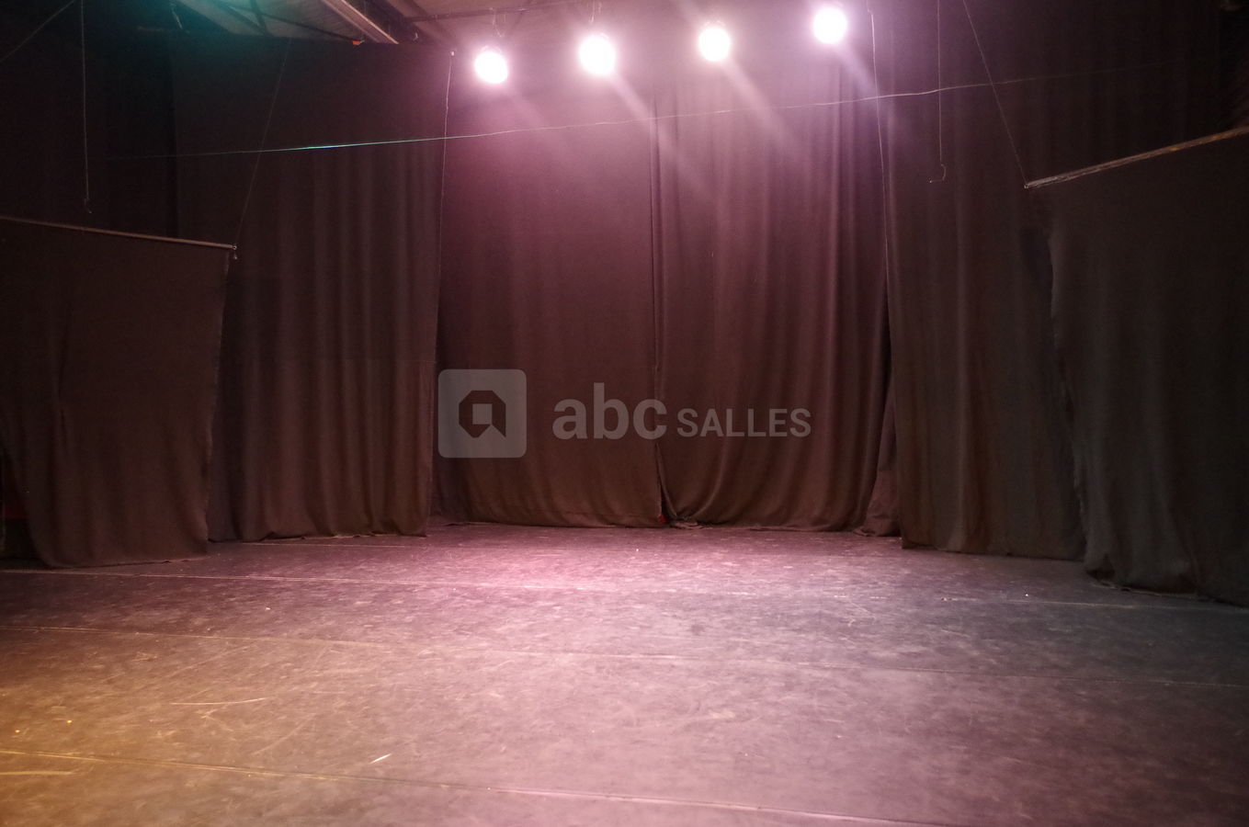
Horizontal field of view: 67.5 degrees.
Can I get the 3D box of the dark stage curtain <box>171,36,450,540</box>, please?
[{"bbox_3d":[-3.600,-1.460,10.850,2.950,5.850,0.350,0,0,-11],"label":"dark stage curtain"}]

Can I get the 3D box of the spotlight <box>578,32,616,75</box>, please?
[{"bbox_3d":[-0.281,-3.697,9.600,0.350,0.390,0.380,-1,29,3],"label":"spotlight"}]

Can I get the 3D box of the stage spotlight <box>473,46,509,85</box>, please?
[{"bbox_3d":[-1.401,-3.656,9.800,0.340,0.370,0.380,-1,29,0],"label":"stage spotlight"}]

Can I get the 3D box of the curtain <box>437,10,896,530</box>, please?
[{"bbox_3d":[0.430,-1.720,11.850,5.800,6.350,0.400,0,0,9],"label":"curtain"}]

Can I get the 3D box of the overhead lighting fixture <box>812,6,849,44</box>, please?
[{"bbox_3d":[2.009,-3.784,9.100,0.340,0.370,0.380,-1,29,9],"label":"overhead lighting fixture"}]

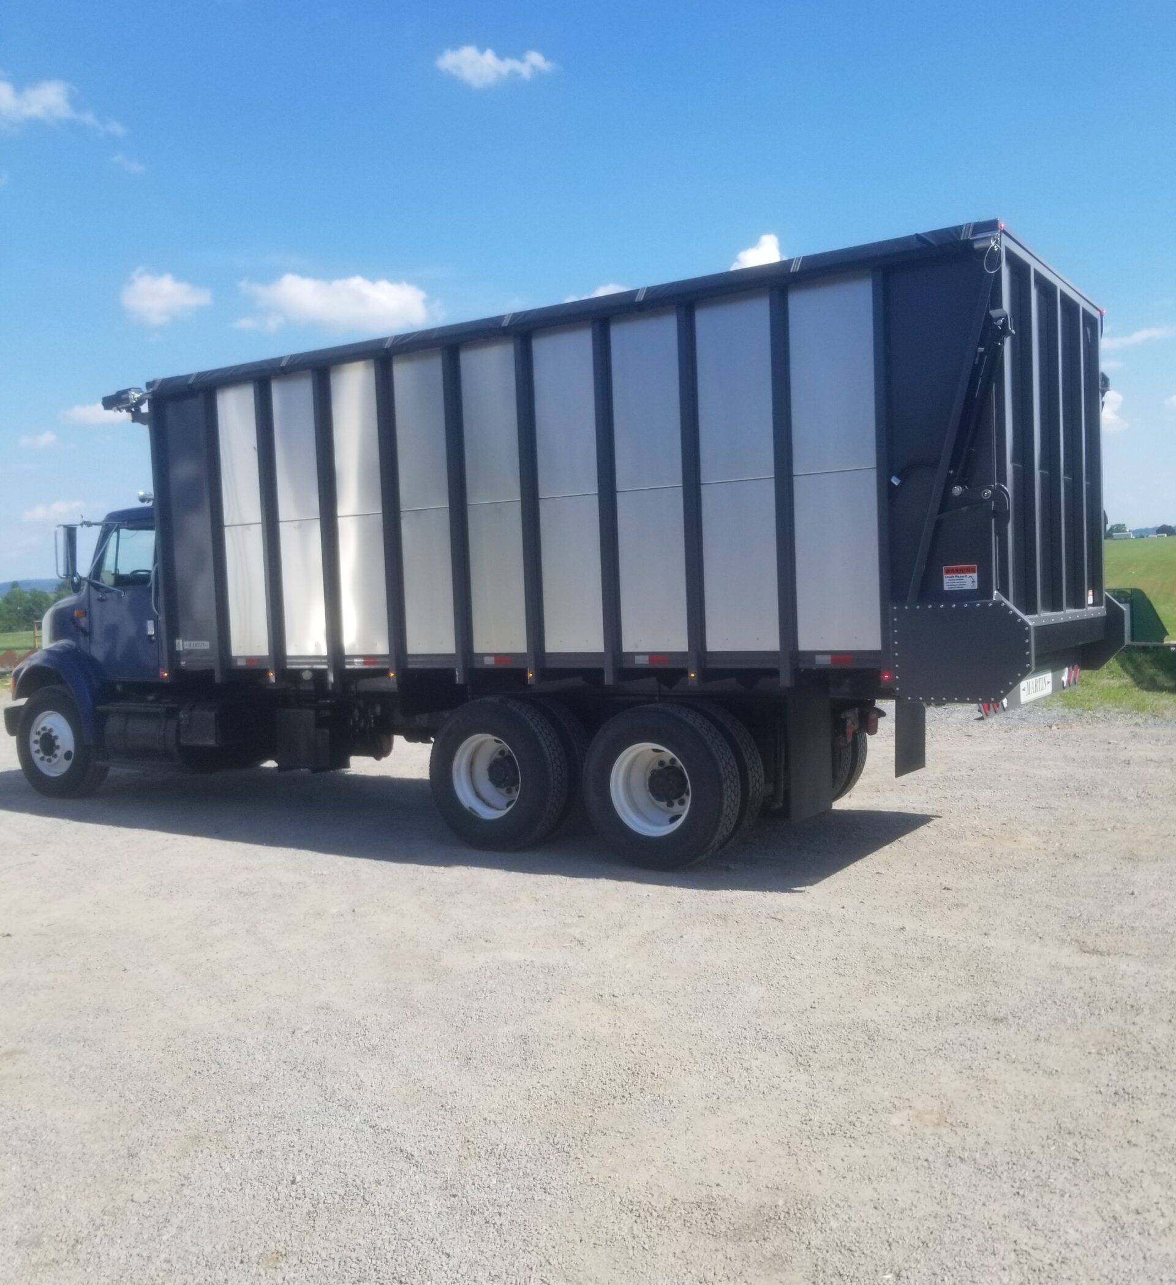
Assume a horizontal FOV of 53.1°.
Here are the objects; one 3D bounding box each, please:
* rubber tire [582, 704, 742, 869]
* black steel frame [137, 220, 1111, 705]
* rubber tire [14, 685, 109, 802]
[{"bbox_3d":[0.460,0.906,7.492,1.040,1.040,0.280,0,4,34],"label":"rubber tire"},{"bbox_3d":[0.013,-0.991,8.914,6.900,2.440,2.600,0,4,34],"label":"black steel frame"},{"bbox_3d":[-4.947,0.933,11.103,1.040,1.040,0.280,-1,4,27],"label":"rubber tire"}]

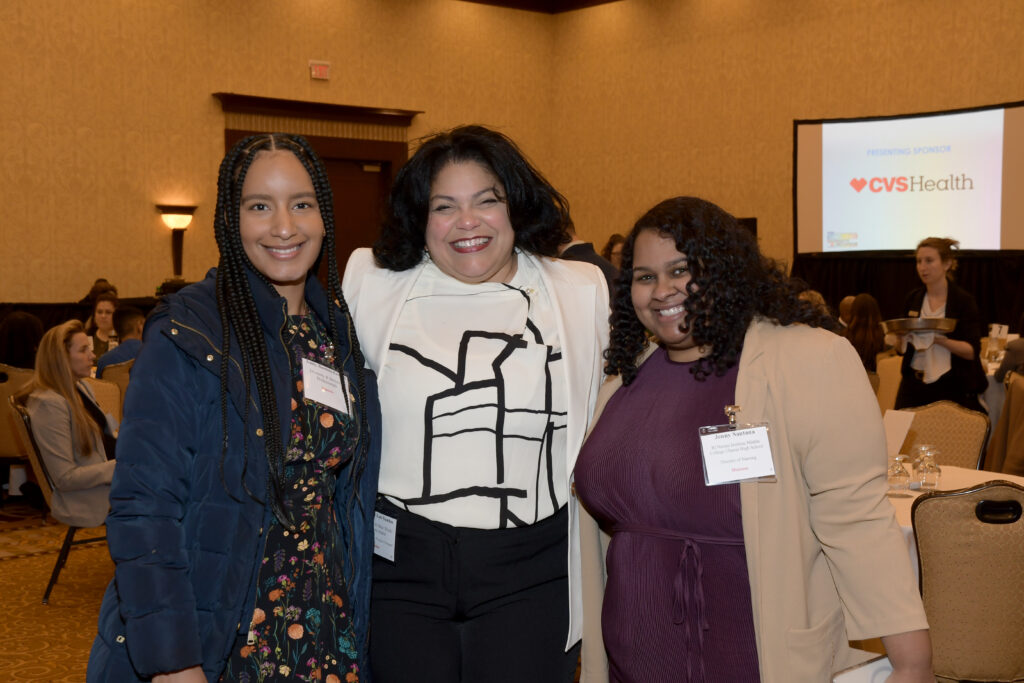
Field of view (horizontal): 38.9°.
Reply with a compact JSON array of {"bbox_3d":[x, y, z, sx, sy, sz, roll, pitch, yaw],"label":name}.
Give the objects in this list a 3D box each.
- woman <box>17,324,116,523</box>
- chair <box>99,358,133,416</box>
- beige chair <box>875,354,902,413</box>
[{"bbox_3d":[-1.910,0.542,6.790,0.780,1.270,0.480,-1,3,-17],"label":"woman"},{"bbox_3d":[-2.420,0.562,9.545,0.460,0.930,0.600,0,3,-9],"label":"chair"},{"bbox_3d":[2.750,0.513,10.443,0.460,0.930,0.600,0,3,-6],"label":"beige chair"}]

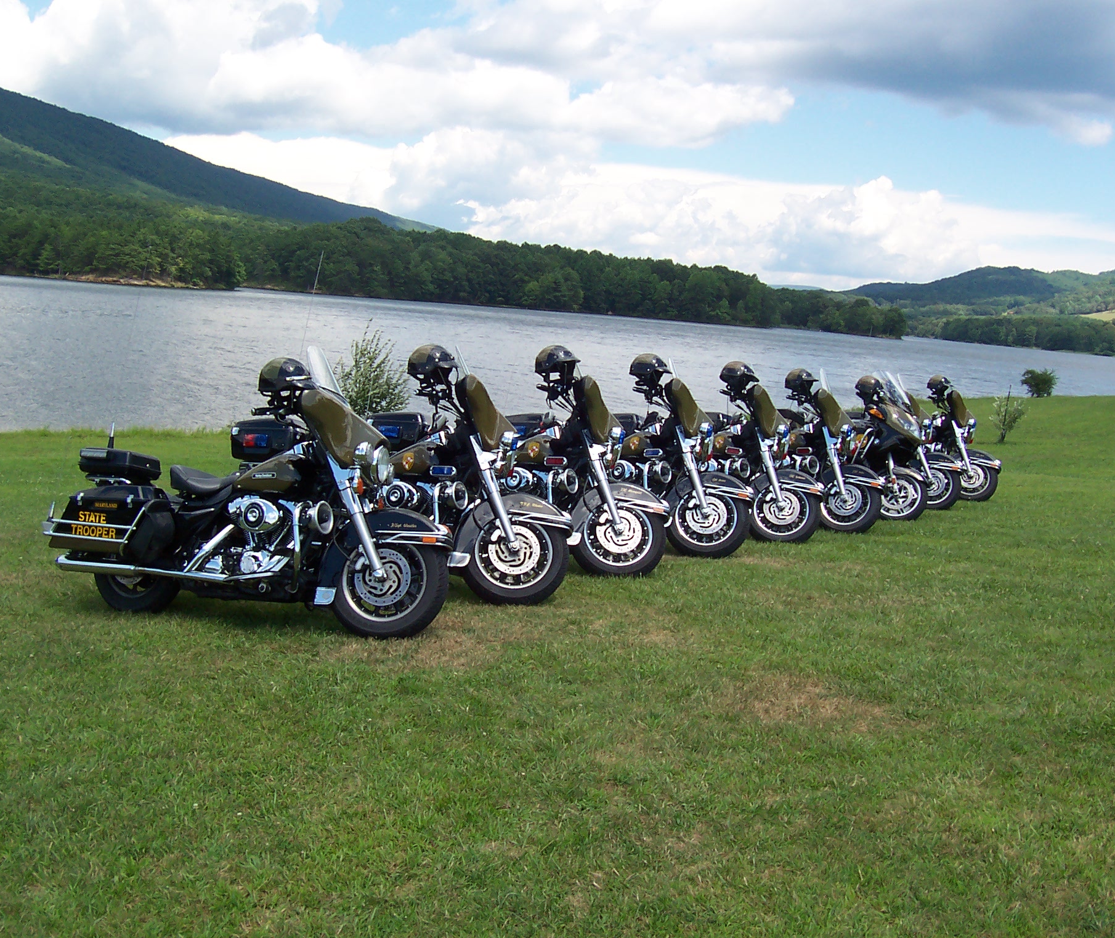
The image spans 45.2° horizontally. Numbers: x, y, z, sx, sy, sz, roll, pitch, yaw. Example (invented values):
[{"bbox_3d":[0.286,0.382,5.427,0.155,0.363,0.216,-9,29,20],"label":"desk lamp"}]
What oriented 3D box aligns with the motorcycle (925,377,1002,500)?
[{"bbox_3d":[4.394,-0.358,16.281,0.930,1.450,2.330,7,-1,-41],"label":"motorcycle"}]

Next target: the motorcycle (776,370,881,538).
[{"bbox_3d":[2.097,-0.160,12.350,0.930,1.450,2.330,7,-1,-39],"label":"motorcycle"}]

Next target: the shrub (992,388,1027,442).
[{"bbox_3d":[10.141,-1.184,30.000,0.830,1.200,0.830,5,7,0],"label":"shrub"}]

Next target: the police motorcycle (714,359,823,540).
[{"bbox_3d":[1.279,-0.124,11.195,2.330,1.450,0.930,4,-2,45],"label":"police motorcycle"}]

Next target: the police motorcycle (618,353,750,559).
[{"bbox_3d":[0.491,-0.107,10.082,2.330,1.450,0.930,3,-1,38],"label":"police motorcycle"}]

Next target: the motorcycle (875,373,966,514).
[{"bbox_3d":[3.608,-0.302,15.047,0.930,1.450,2.330,7,-1,-39],"label":"motorcycle"}]

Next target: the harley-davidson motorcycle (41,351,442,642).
[{"bbox_3d":[-1.564,0.115,7.075,2.330,1.450,0.930,2,-1,25],"label":"harley-davidson motorcycle"}]

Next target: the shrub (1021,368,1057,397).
[{"bbox_3d":[23.014,-4.140,64.000,1.700,1.400,1.600,5,7,0],"label":"shrub"}]

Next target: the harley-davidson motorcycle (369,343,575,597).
[{"bbox_3d":[-0.921,0.026,7.950,2.330,1.450,0.930,2,-1,27],"label":"harley-davidson motorcycle"}]

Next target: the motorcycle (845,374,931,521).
[{"bbox_3d":[2.910,-0.230,13.612,0.920,1.430,2.200,7,-1,-39],"label":"motorcycle"}]

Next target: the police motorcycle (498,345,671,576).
[{"bbox_3d":[-0.245,-0.032,9.004,2.330,1.450,0.930,3,-1,31],"label":"police motorcycle"}]

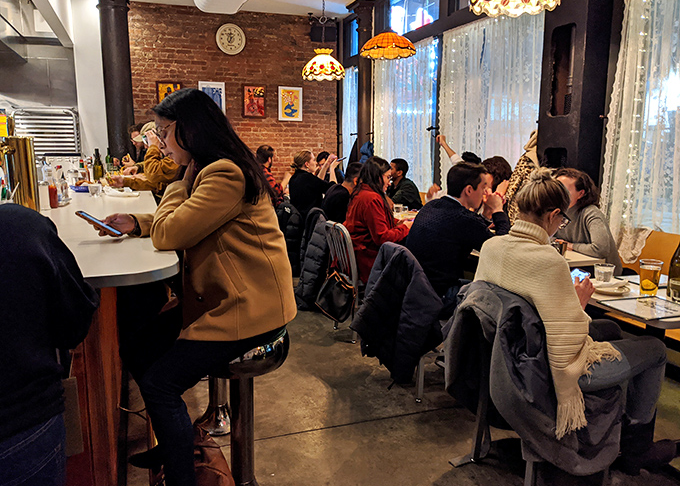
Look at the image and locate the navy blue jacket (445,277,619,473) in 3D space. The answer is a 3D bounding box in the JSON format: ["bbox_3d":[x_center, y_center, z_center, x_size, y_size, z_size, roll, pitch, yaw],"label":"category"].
[{"bbox_3d":[0.715,0.447,2.049,0.460,0.630,0.490,-3,10,-21],"label":"navy blue jacket"}]

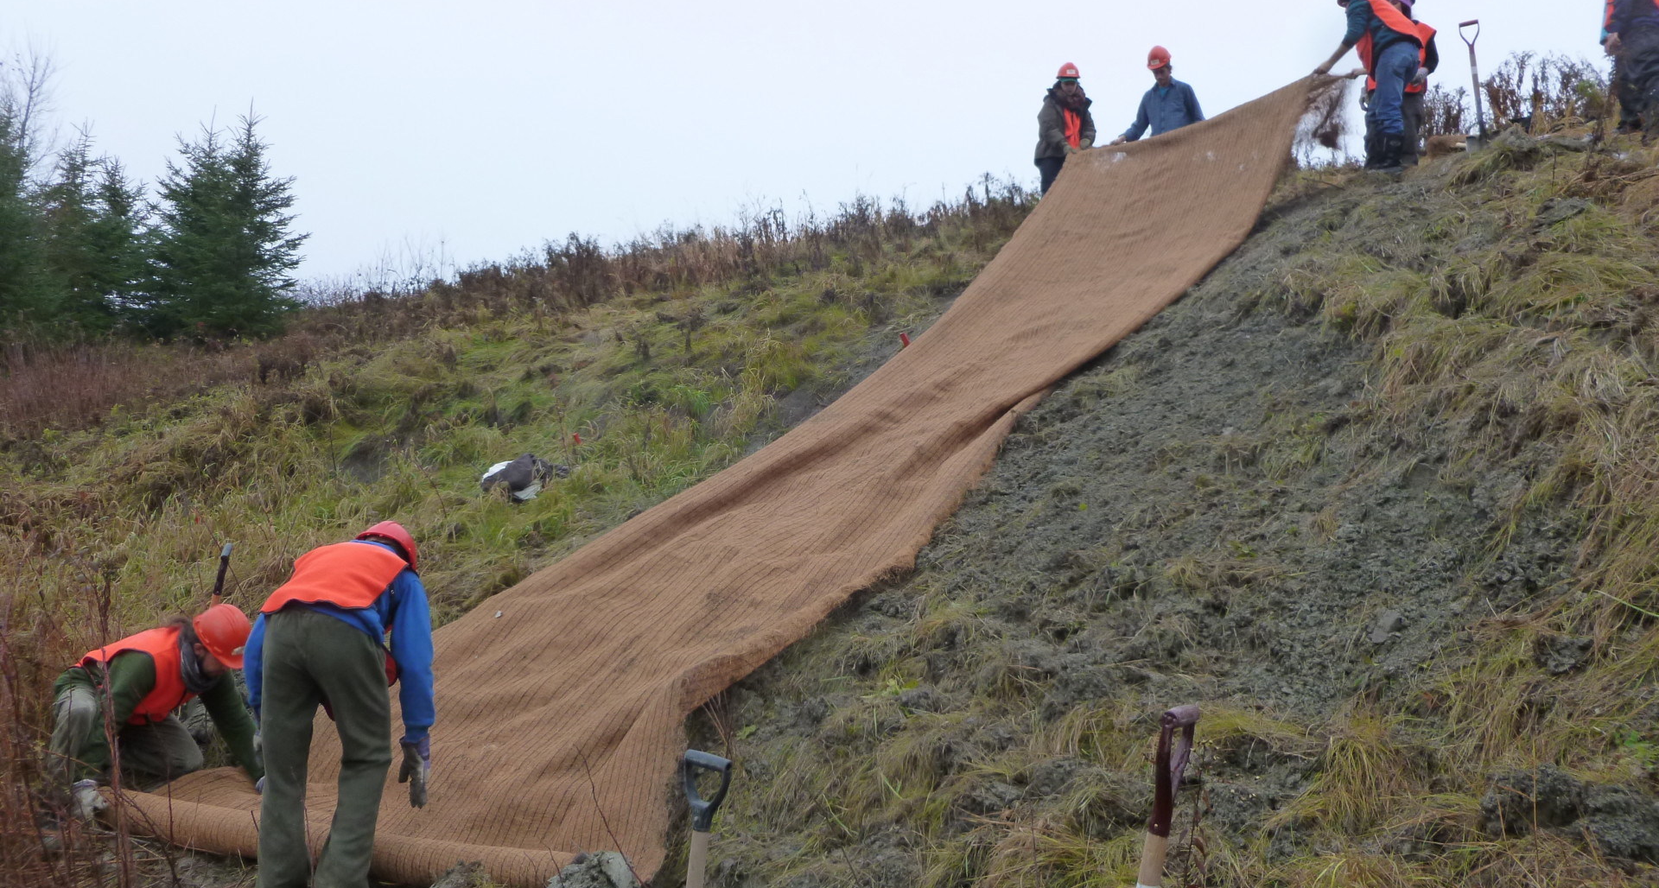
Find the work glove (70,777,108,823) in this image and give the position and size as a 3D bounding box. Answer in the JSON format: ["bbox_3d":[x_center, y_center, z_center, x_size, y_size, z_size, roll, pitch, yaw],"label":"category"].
[{"bbox_3d":[-2.940,1.425,5.350,0.150,0.170,0.130,-1,-2,30],"label":"work glove"}]

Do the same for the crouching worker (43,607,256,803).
[{"bbox_3d":[-2.790,1.090,5.500,0.880,0.860,0.680,-1,-2,34],"label":"crouching worker"}]

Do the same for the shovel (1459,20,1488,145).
[{"bbox_3d":[4.680,-2.600,9.800,0.210,1.040,0.120,-7,-1,17],"label":"shovel"}]

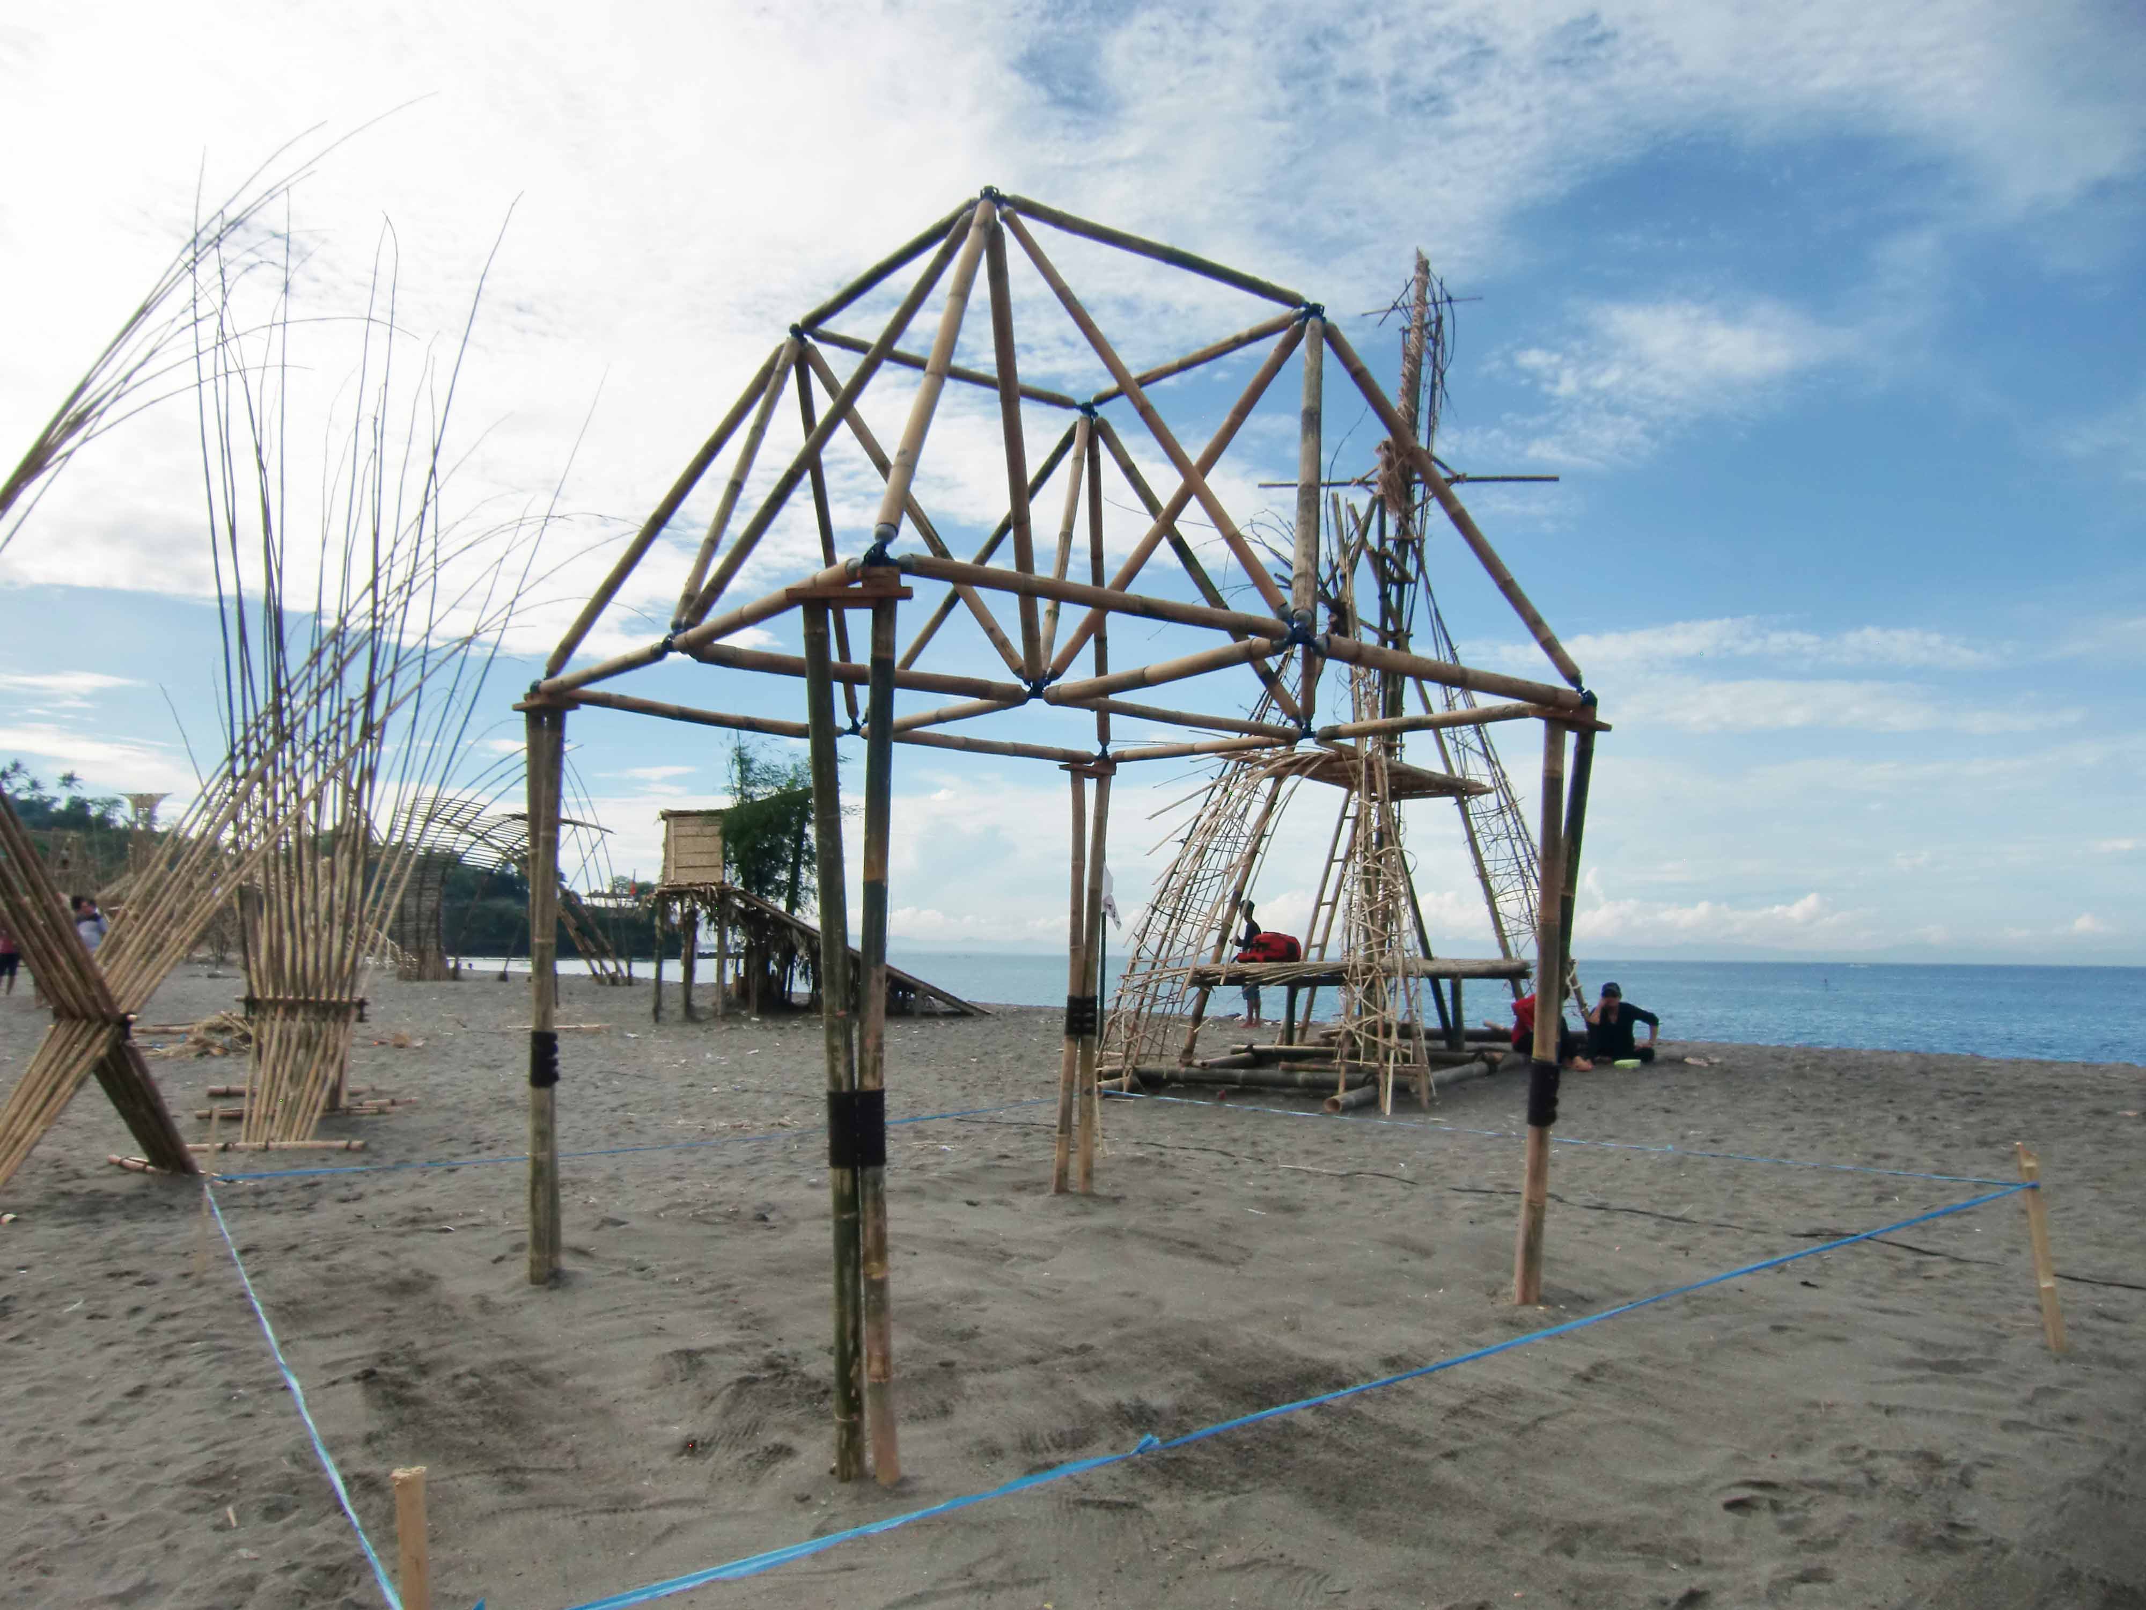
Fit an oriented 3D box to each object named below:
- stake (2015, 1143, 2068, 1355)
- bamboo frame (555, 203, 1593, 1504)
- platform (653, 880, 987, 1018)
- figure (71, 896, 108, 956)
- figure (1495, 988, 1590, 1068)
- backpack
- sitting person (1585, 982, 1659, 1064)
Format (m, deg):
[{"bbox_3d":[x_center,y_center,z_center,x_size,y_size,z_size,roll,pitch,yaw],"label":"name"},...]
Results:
[{"bbox_3d":[3.297,1.509,5.070,0.065,0.695,0.045,-7,-6,11],"label":"stake"},{"bbox_3d":[-0.178,-0.069,6.476,3.450,4.300,3.450,5,-7,-36],"label":"bamboo frame"},{"bbox_3d":[-3.371,1.942,20.190,4.440,1.829,1.600,2,-6,-16],"label":"platform"},{"bbox_3d":[-13.225,2.034,19.919,0.500,1.620,0.350,2,-6,-17],"label":"figure"},{"bbox_3d":[4.715,2.232,14.839,0.850,0.775,0.600,-3,-7,33],"label":"figure"},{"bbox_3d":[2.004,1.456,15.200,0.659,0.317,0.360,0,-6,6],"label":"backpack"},{"bbox_3d":[5.502,2.189,14.940,0.720,0.797,0.650,-1,-6,11],"label":"sitting person"}]

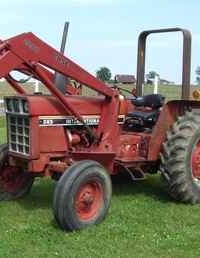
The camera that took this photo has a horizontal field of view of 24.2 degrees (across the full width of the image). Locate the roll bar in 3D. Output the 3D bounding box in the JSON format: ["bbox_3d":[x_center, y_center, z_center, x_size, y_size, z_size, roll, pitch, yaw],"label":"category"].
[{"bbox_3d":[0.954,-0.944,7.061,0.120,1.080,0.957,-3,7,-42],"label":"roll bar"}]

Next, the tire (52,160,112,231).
[{"bbox_3d":[-0.175,0.756,5.180,0.212,0.775,0.775,8,8,44],"label":"tire"}]

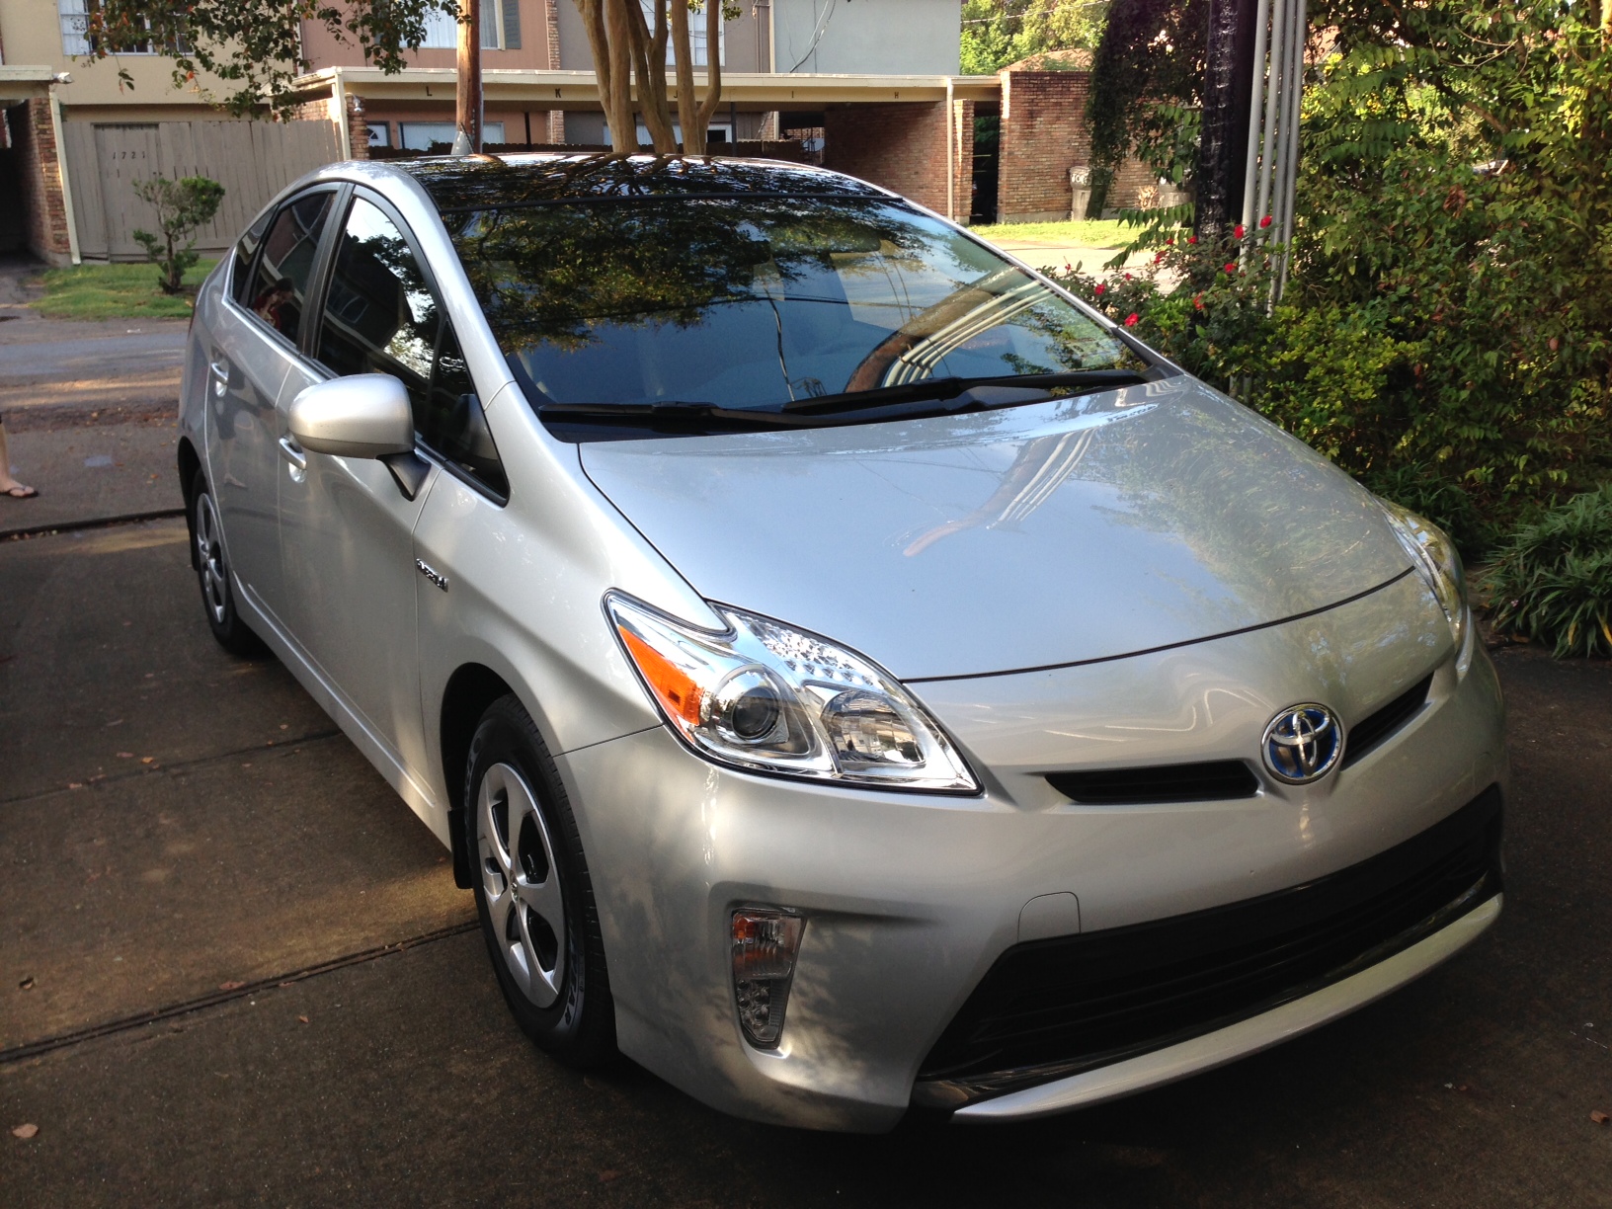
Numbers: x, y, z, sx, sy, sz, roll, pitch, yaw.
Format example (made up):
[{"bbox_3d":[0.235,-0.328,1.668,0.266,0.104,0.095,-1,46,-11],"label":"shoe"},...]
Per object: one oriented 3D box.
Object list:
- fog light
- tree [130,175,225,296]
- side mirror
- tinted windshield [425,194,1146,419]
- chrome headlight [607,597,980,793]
[{"bbox_3d":[-0.052,0.514,2.113,0.110,0.225,0.100,-5,16,-14],"label":"fog light"},{"bbox_3d":[-7.238,-4.243,17.700,1.100,1.350,1.050,-7,17,-21],"label":"tree"},{"bbox_3d":[-0.811,-0.330,2.747,0.220,0.160,0.135,-10,18,-29],"label":"side mirror"},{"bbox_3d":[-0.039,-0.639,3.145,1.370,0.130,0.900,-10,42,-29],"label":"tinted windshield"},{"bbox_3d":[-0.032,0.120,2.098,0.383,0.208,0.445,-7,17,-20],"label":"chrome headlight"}]

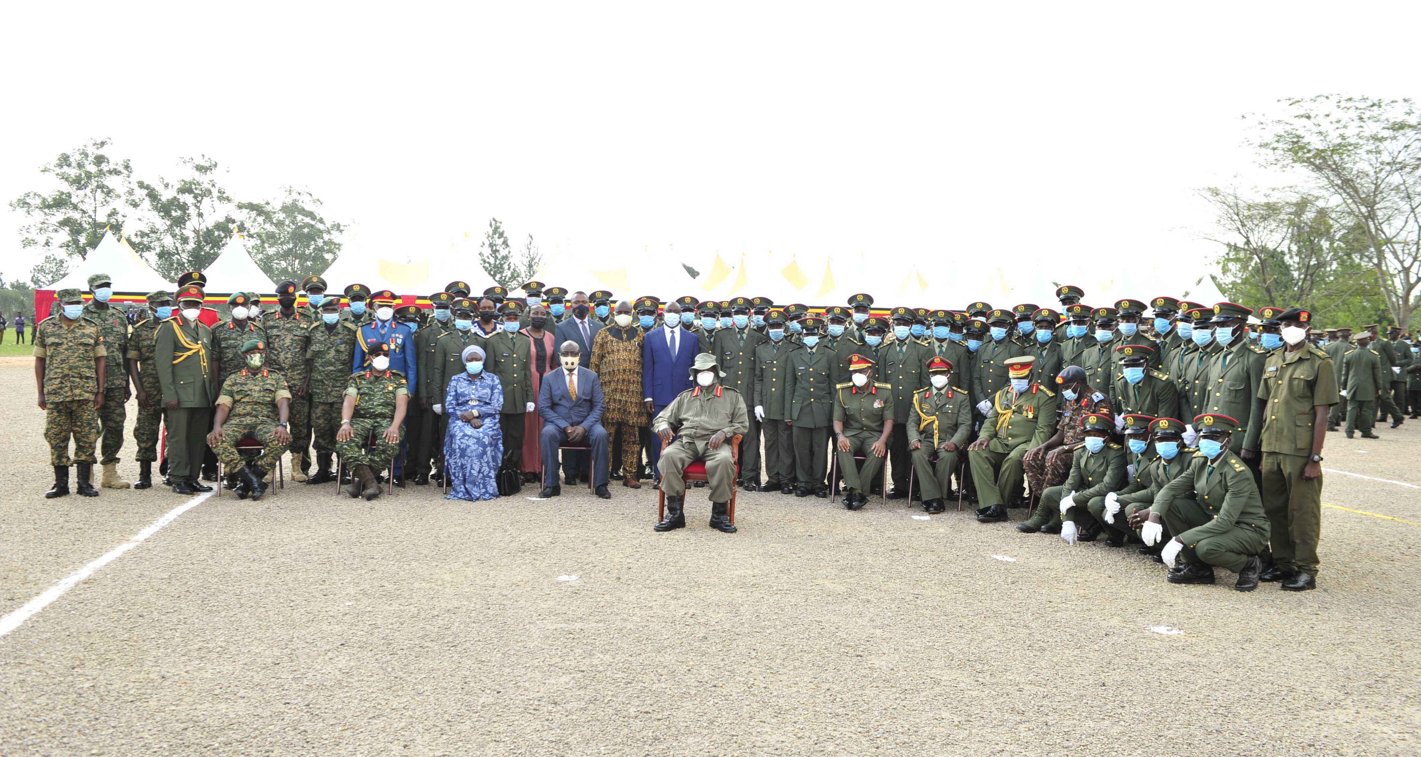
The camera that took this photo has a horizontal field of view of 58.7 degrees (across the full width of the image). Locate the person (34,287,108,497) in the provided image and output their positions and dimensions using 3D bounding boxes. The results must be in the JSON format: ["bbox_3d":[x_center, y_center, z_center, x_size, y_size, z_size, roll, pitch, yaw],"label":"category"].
[{"bbox_3d":[-5.424,0.105,10.700,0.600,1.740,0.360,1,2,-20],"label":"person"}]

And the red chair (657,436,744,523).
[{"bbox_3d":[-0.081,0.629,10.250,0.660,1.000,0.660,2,2,8],"label":"red chair"}]

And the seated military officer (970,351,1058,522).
[{"bbox_3d":[2.625,0.488,10.851,0.700,1.360,0.860,3,3,27],"label":"seated military officer"}]

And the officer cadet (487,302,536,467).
[{"bbox_3d":[-1.918,0.139,12.150,0.520,1.740,0.330,1,2,-9],"label":"officer cadet"}]

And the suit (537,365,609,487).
[{"bbox_3d":[-1.262,0.447,11.620,0.640,1.080,0.700,1,2,-7],"label":"suit"}]

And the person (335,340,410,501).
[{"bbox_3d":[-3.029,0.352,11.312,0.580,1.374,0.800,1,2,-5],"label":"person"}]

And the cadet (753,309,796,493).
[{"bbox_3d":[0.631,0.208,12.270,0.470,1.754,0.310,1,2,3],"label":"cadet"}]

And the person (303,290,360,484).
[{"bbox_3d":[-3.643,0.108,12.094,0.510,1.779,0.330,1,2,-6],"label":"person"}]

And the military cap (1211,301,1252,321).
[{"bbox_3d":[3.576,-0.452,8.650,0.280,0.140,0.255,0,3,-24],"label":"military cap"}]

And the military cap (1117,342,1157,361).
[{"bbox_3d":[3.103,-0.186,9.200,0.255,0.145,0.280,3,3,36],"label":"military cap"}]

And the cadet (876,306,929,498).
[{"bbox_3d":[1.814,0.225,11.954,0.510,1.795,0.320,2,2,7],"label":"cadet"}]

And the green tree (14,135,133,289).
[{"bbox_3d":[-40.235,-8.666,79.768,7.600,12.805,7.400,0,2,-27],"label":"green tree"}]

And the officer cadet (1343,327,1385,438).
[{"bbox_3d":[11.026,0.099,21.400,0.620,1.780,0.360,3,3,35],"label":"officer cadet"}]

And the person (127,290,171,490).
[{"bbox_3d":[-4.906,0.100,11.113,0.480,1.730,0.350,0,3,-34],"label":"person"}]

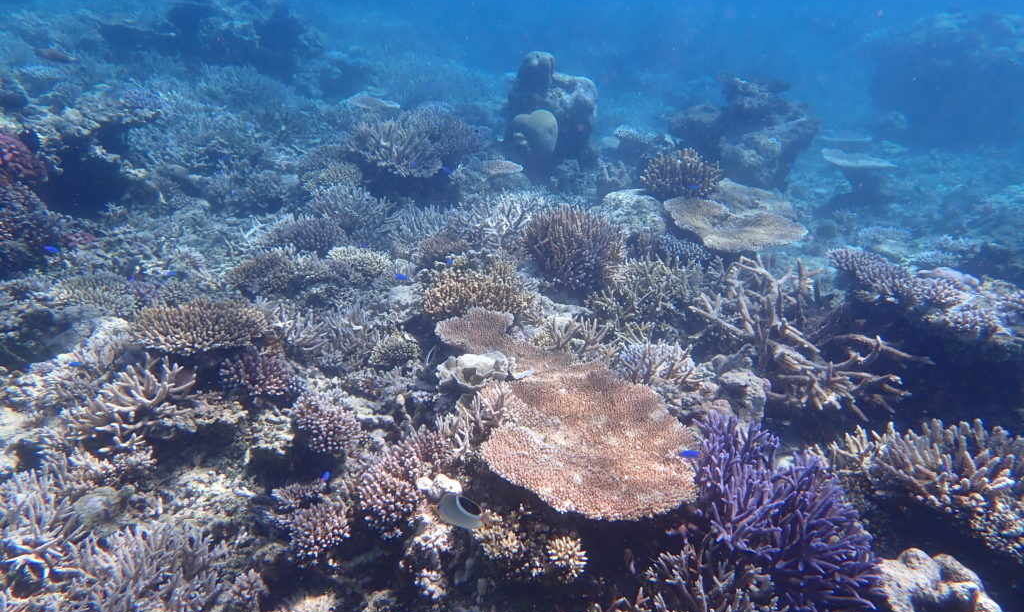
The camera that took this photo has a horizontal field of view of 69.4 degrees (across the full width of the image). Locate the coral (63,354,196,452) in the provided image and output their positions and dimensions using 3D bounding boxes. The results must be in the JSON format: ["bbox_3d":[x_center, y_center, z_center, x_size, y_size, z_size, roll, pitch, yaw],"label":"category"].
[{"bbox_3d":[-1.112,0.283,2.150,0.380,0.240,0.340,-14,29,-28],"label":"coral"}]

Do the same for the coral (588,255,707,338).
[{"bbox_3d":[0.476,-0.033,2.600,0.400,0.250,0.350,0,26,0],"label":"coral"}]

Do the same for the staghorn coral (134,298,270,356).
[{"bbox_3d":[-1.046,0.073,2.500,0.460,0.180,0.380,-11,27,-23],"label":"staghorn coral"}]

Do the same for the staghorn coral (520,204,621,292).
[{"bbox_3d":[0.254,-0.237,3.100,0.410,0.340,0.380,2,25,5],"label":"staghorn coral"}]

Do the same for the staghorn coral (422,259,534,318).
[{"bbox_3d":[-0.127,-0.066,2.800,0.420,0.210,0.350,-1,25,-3],"label":"staghorn coral"}]

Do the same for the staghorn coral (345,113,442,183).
[{"bbox_3d":[-0.657,-0.879,4.100,0.540,0.340,0.460,0,26,0],"label":"staghorn coral"}]

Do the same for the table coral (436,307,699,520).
[{"bbox_3d":[0.122,0.270,2.197,0.580,0.180,1.030,-9,26,-18],"label":"table coral"}]

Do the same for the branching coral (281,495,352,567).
[{"bbox_3d":[-0.481,0.555,1.820,0.175,0.165,0.165,-8,26,-17],"label":"branching coral"}]

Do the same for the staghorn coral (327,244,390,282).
[{"bbox_3d":[-0.602,-0.167,2.900,0.260,0.125,0.220,0,26,0],"label":"staghorn coral"}]

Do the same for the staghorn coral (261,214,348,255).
[{"bbox_3d":[-0.898,-0.309,3.200,0.370,0.140,0.320,0,26,0],"label":"staghorn coral"}]

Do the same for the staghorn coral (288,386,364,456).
[{"bbox_3d":[-0.504,0.312,2.000,0.200,0.180,0.190,-7,26,-15],"label":"staghorn coral"}]

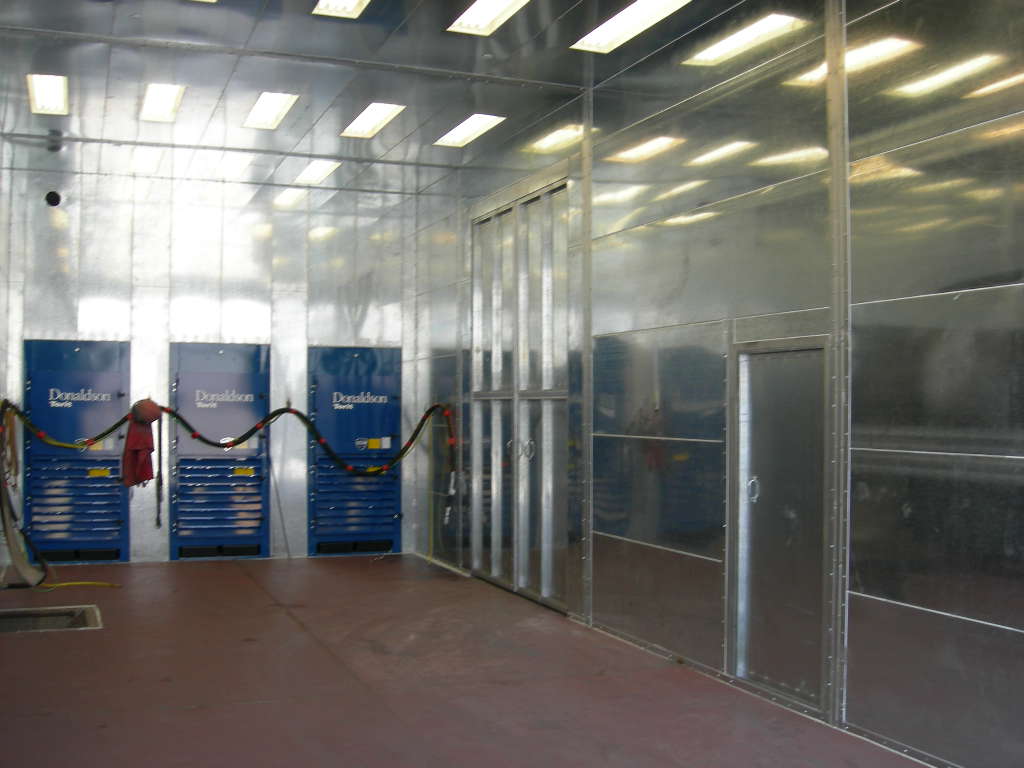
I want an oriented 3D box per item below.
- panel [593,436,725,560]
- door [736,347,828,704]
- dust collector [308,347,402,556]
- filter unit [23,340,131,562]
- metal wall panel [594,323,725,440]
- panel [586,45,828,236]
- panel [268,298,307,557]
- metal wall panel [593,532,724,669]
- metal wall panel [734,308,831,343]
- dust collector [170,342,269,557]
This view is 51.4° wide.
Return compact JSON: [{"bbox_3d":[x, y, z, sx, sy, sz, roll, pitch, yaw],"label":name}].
[{"bbox_3d":[1.020,0.753,7.470,0.080,0.759,1.883,1,-1,-22],"label":"panel"},{"bbox_3d":[1.545,0.789,6.084,0.080,2.077,0.880,1,-1,-22],"label":"door"},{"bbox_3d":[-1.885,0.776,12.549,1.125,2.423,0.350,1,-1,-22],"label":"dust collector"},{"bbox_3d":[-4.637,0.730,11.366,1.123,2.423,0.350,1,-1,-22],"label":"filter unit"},{"bbox_3d":[1.023,-0.004,7.484,0.080,0.766,1.883,1,-1,-22],"label":"metal wall panel"},{"bbox_3d":[1.208,-1.502,7.032,0.080,0.743,2.886,1,-1,-22],"label":"panel"},{"bbox_3d":[-2.553,0.458,12.163,0.434,3.044,0.080,1,-1,-22],"label":"panel"},{"bbox_3d":[1.014,1.484,7.456,0.080,0.729,1.883,1,-1,-22],"label":"metal wall panel"},{"bbox_3d":[1.572,-0.332,6.105,0.080,0.151,0.933,1,-1,-22],"label":"metal wall panel"},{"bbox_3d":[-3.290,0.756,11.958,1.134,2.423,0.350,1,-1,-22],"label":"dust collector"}]

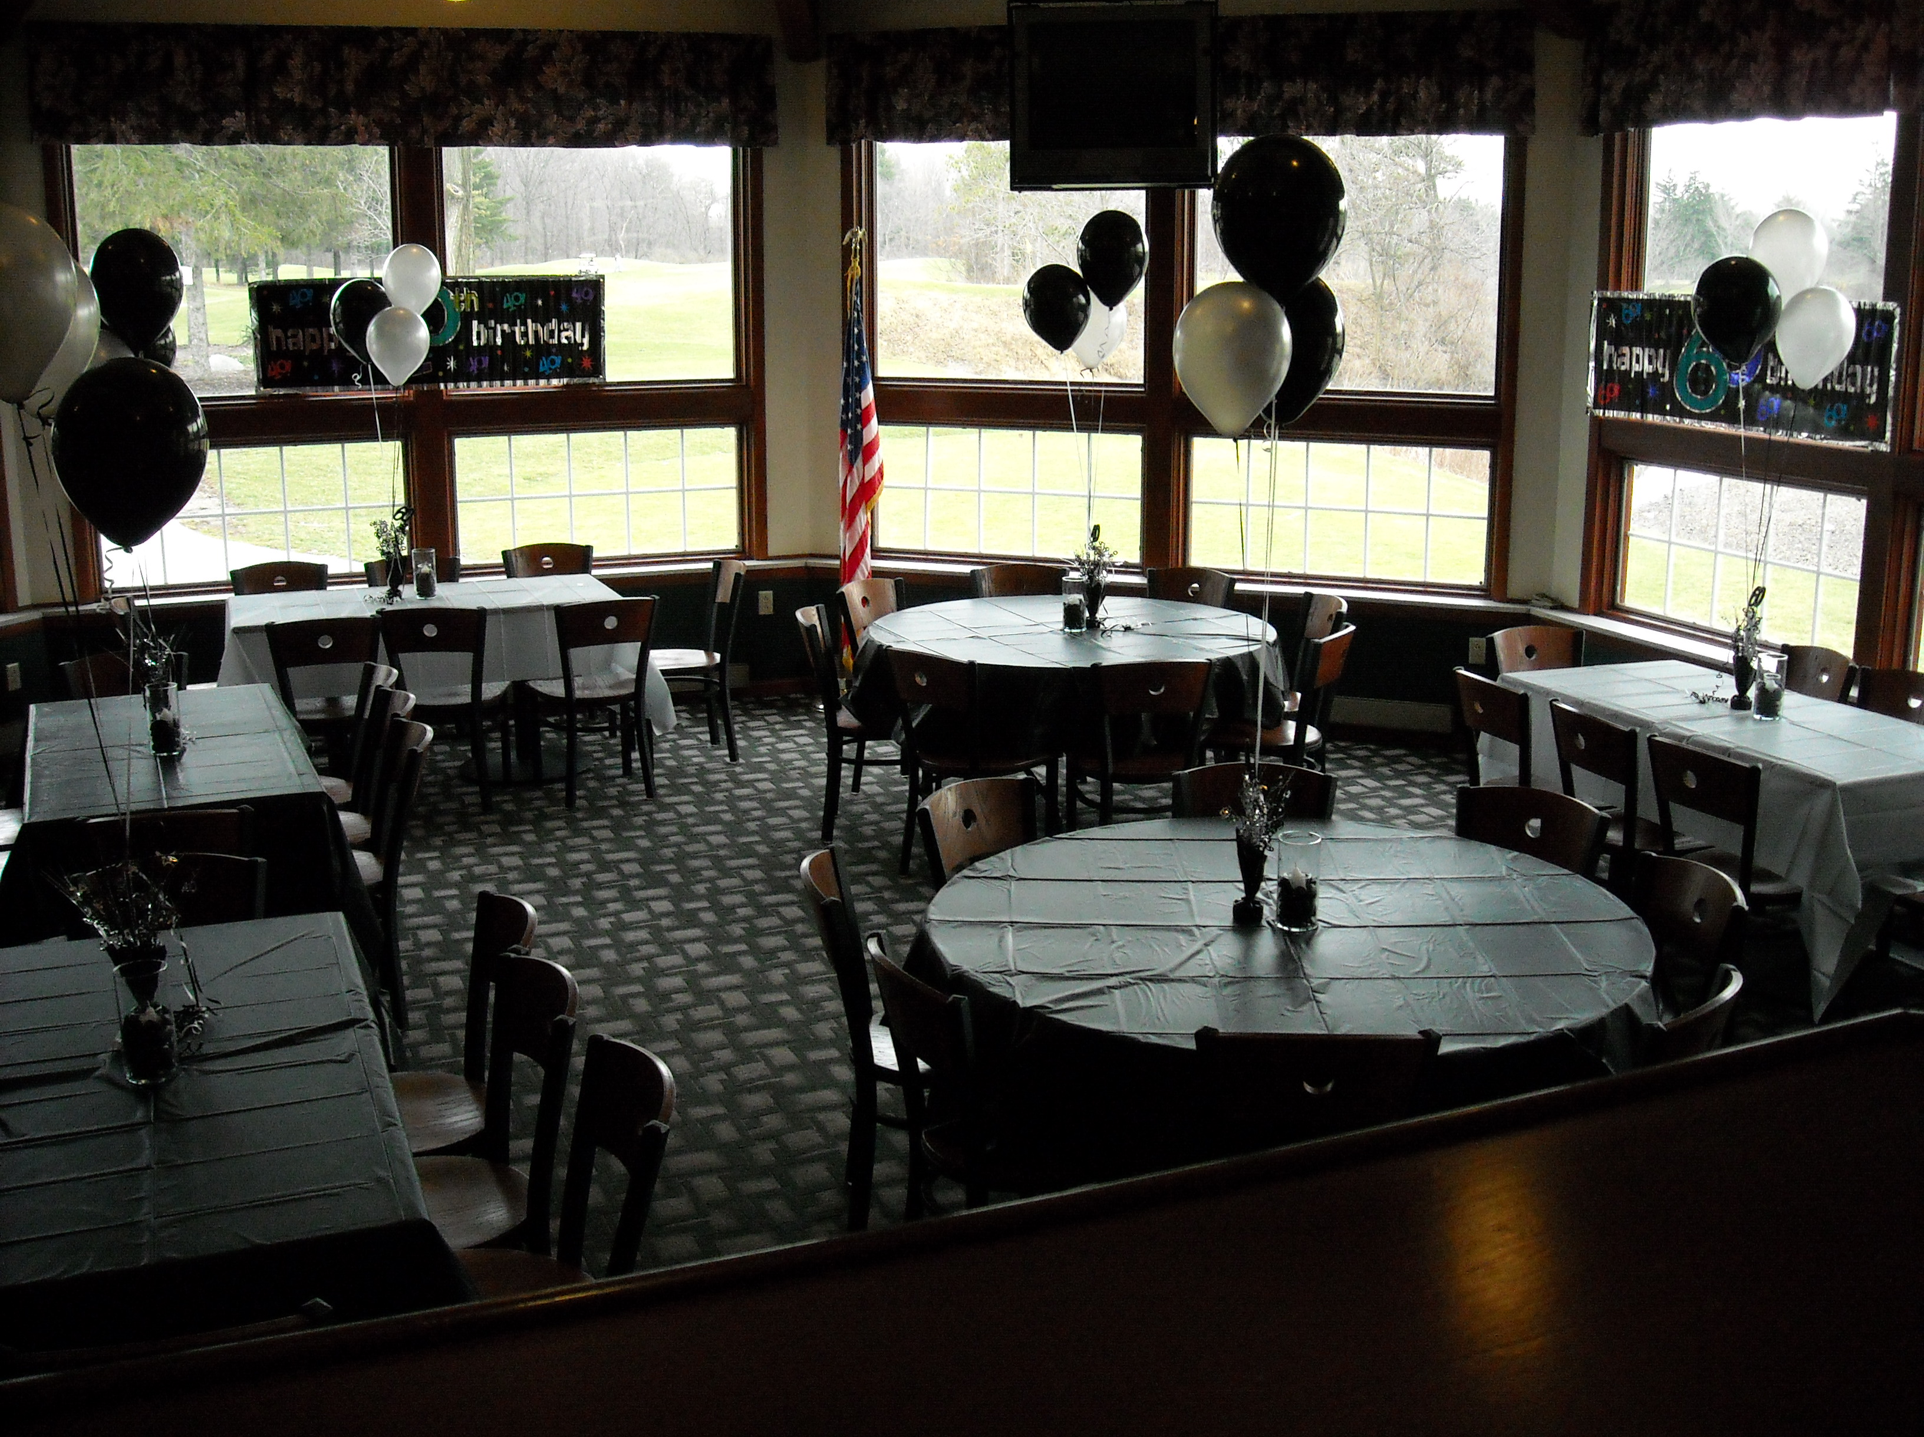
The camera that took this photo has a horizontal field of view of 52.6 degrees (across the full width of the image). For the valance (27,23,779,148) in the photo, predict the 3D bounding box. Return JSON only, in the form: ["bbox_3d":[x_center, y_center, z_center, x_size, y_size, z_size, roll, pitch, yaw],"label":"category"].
[{"bbox_3d":[-2.359,-2.783,8.564,3.200,0.500,0.140,-5,14,-21],"label":"valance"}]

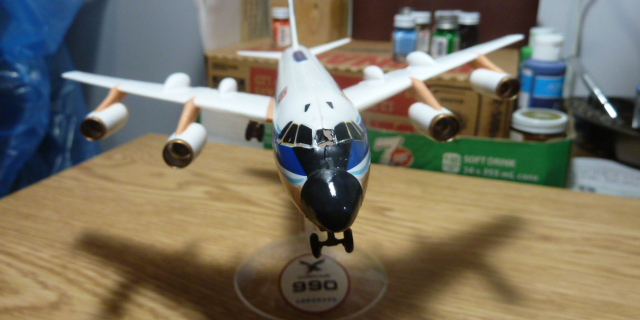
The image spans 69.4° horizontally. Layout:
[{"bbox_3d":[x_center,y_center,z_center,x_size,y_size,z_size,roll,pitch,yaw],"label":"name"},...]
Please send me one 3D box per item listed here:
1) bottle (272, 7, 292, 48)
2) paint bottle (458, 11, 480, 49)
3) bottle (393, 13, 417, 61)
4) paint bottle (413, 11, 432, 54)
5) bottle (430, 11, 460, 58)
[{"bbox_3d":[-0.043,-0.151,0.528,0.023,0.046,0.023,-1,22,1],"label":"bottle"},{"bbox_3d":[0.150,-0.125,0.463,0.023,0.046,0.023,5,23,17],"label":"paint bottle"},{"bbox_3d":[0.083,-0.119,0.452,0.023,0.046,0.023,3,22,10],"label":"bottle"},{"bbox_3d":[0.104,-0.128,0.475,0.023,0.046,0.023,3,22,12],"label":"paint bottle"},{"bbox_3d":[0.125,-0.121,0.458,0.023,0.046,0.023,-19,27,-36],"label":"bottle"}]

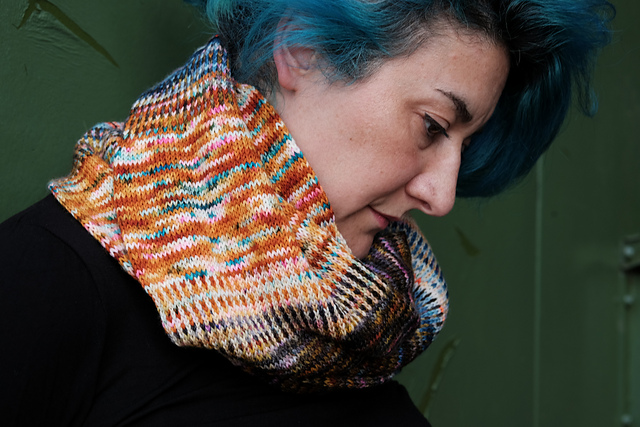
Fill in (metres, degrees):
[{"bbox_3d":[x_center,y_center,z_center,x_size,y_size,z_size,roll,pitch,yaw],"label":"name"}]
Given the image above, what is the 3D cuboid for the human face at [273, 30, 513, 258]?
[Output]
[{"bbox_3d":[0.046,-0.067,0.920,0.157,0.185,0.143,41,4,18],"label":"human face"}]

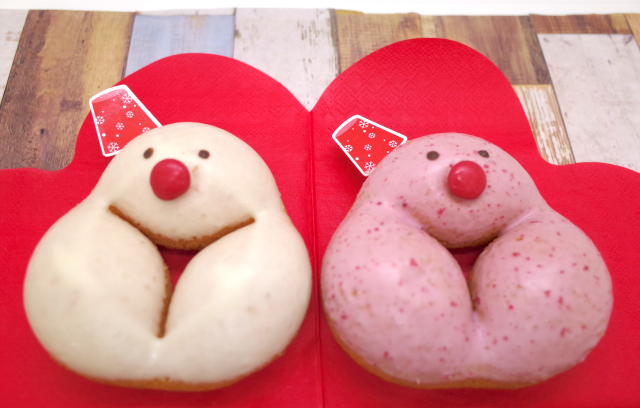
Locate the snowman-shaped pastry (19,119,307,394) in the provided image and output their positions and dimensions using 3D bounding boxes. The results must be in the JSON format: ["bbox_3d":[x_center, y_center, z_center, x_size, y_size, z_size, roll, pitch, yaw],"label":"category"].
[{"bbox_3d":[-0.046,0.013,0.160,0.088,0.038,0.088,-1,64,-3],"label":"snowman-shaped pastry"}]

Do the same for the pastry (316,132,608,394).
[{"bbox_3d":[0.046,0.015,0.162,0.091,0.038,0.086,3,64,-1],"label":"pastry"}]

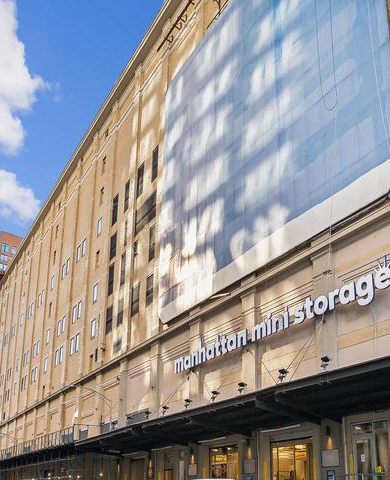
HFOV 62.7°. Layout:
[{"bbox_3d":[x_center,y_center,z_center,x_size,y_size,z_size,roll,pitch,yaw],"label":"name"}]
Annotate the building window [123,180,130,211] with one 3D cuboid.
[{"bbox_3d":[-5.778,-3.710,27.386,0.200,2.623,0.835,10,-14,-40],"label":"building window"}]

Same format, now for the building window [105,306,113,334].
[{"bbox_3d":[-7.111,6.756,26.714,0.200,2.213,0.985,10,-14,-40],"label":"building window"}]

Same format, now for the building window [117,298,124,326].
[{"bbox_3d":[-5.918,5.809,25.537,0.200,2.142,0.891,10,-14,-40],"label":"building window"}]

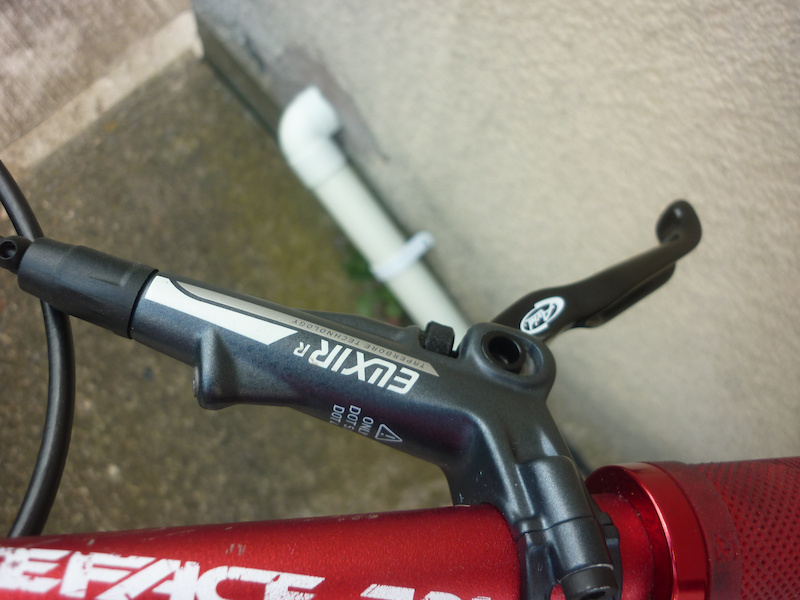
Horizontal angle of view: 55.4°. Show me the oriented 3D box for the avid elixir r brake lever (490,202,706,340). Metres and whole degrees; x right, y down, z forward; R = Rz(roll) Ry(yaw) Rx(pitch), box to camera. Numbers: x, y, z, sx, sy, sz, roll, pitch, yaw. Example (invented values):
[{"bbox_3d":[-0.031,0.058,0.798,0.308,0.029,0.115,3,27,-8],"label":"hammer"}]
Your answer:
[{"bbox_3d":[0.047,-0.002,0.178,0.082,0.013,0.017,-29,67,-32],"label":"avid elixir r brake lever"}]

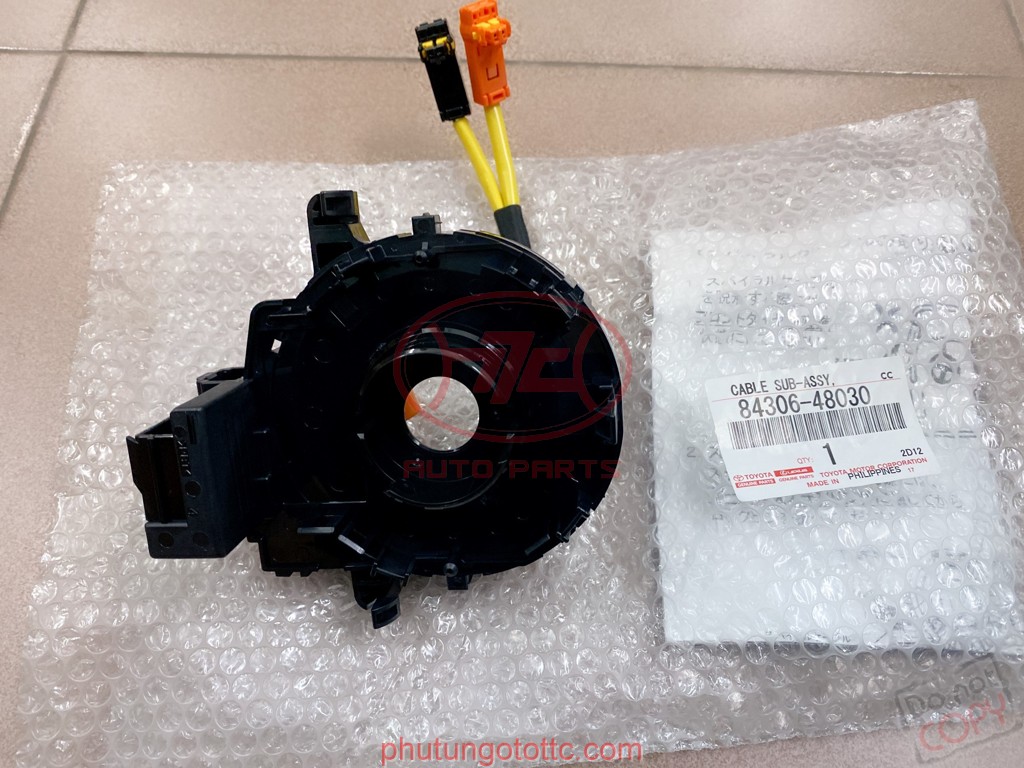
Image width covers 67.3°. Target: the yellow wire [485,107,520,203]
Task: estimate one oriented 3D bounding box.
[{"bbox_3d":[-0.004,-0.087,0.296,0.007,0.039,0.007,-10,36,2],"label":"yellow wire"}]

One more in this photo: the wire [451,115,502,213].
[{"bbox_3d":[-0.012,-0.085,0.299,0.007,0.038,0.006,-21,32,4],"label":"wire"}]

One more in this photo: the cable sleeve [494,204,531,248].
[{"bbox_3d":[0.001,-0.062,0.314,0.011,0.018,0.007,-21,24,4],"label":"cable sleeve"}]

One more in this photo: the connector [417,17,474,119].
[{"bbox_3d":[-0.024,-0.113,0.280,0.011,0.034,0.011,-18,43,2],"label":"connector"}]

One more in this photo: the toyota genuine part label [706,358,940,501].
[{"bbox_3d":[0.121,0.016,0.300,0.081,0.002,0.051,-6,64,-4],"label":"toyota genuine part label"}]

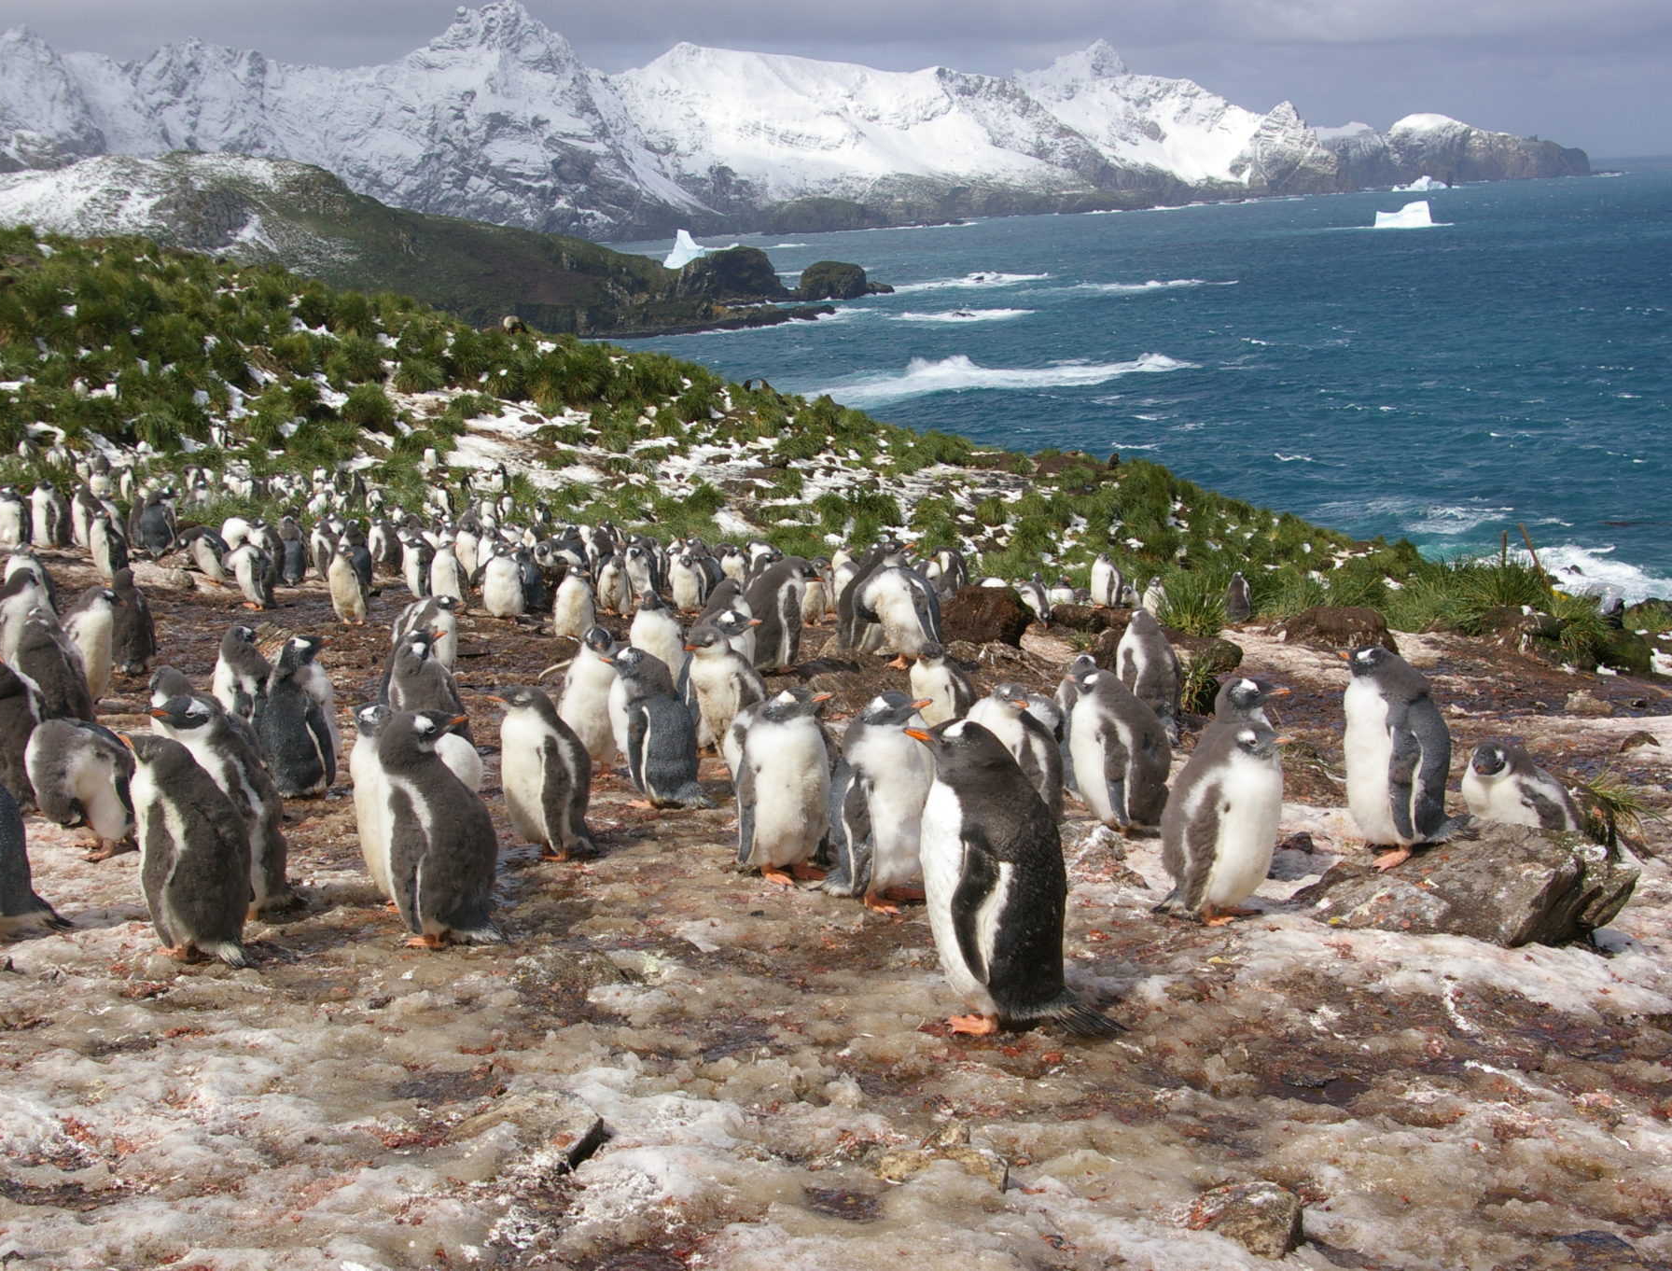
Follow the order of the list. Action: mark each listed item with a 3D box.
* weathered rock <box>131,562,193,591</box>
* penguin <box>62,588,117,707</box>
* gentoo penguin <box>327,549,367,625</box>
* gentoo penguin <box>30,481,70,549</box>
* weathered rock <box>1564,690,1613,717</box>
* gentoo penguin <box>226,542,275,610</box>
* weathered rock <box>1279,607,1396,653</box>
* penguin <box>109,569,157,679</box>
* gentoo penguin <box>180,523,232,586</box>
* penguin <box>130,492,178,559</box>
[{"bbox_3d":[-6.126,-0.536,18.800,0.570,0.240,0.380,-7,13,-18],"label":"weathered rock"},{"bbox_3d":[-3.897,0.047,10.800,0.250,0.620,0.280,-12,15,-36],"label":"penguin"},{"bbox_3d":[-4.112,-0.408,17.400,0.300,0.660,0.310,-1,12,6],"label":"gentoo penguin"},{"bbox_3d":[-7.219,-1.112,19.000,0.280,0.630,0.240,-13,17,-41],"label":"gentoo penguin"},{"bbox_3d":[5.388,0.486,14.800,0.340,0.180,0.270,-2,12,0],"label":"weathered rock"},{"bbox_3d":[-4.809,-0.485,17.000,0.360,0.540,0.250,-9,14,-29],"label":"gentoo penguin"},{"bbox_3d":[4.963,-0.052,20.500,1.150,0.380,0.850,-2,12,0],"label":"weathered rock"},{"bbox_3d":[-4.219,-0.085,12.400,0.310,0.650,0.300,-5,12,-9],"label":"penguin"},{"bbox_3d":[-5.519,-0.706,18.100,0.470,0.510,0.270,-8,14,-24],"label":"gentoo penguin"},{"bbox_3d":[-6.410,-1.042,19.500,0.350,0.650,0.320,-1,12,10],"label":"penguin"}]

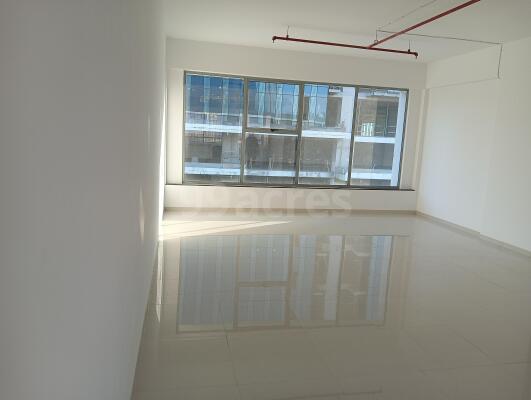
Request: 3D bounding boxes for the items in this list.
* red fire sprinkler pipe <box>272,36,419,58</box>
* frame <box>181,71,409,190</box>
[{"bbox_3d":[1.214,-2.212,5.798,2.266,0.085,0.050,1,9,-12],"label":"red fire sprinkler pipe"},{"bbox_3d":[0.665,-1.256,7.721,4.417,2.021,0.100,1,9,-12],"label":"frame"}]

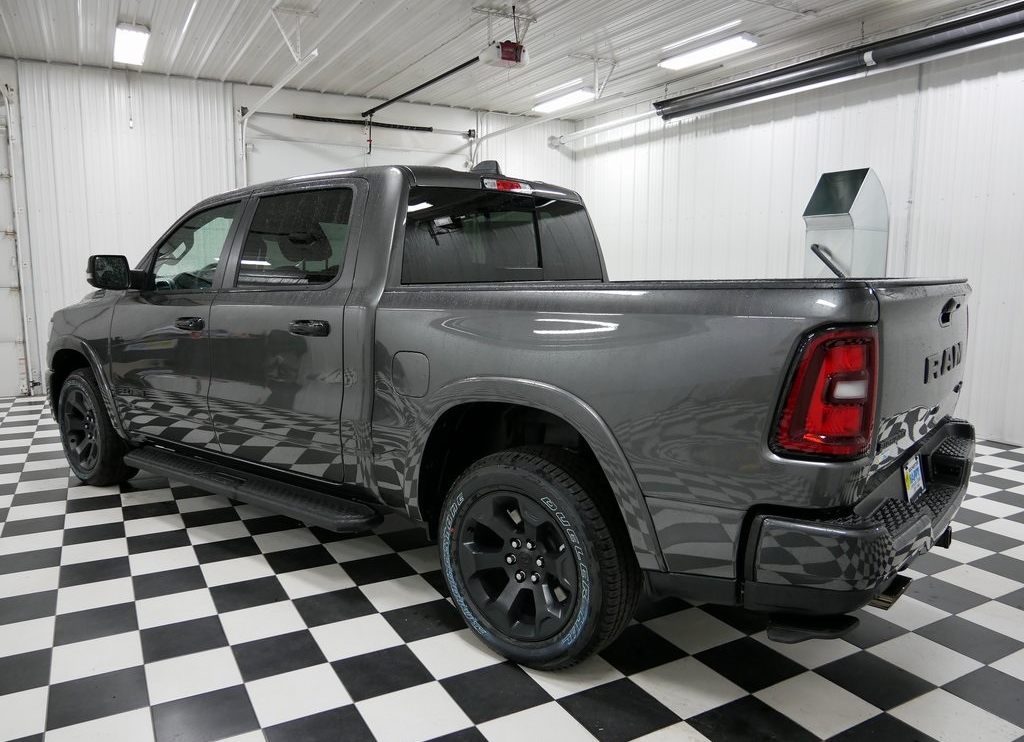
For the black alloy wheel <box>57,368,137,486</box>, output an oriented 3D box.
[{"bbox_3d":[-2.768,0.366,5.166,0.810,0.800,0.280,6,10,37],"label":"black alloy wheel"}]

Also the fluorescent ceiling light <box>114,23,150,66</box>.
[{"bbox_3d":[-3.663,-3.152,7.414,0.300,0.090,1.240,-4,9,-29],"label":"fluorescent ceiling light"}]

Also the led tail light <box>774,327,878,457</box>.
[{"bbox_3d":[0.878,0.048,2.159,0.240,0.380,0.210,6,10,37],"label":"led tail light"}]

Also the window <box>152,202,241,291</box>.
[{"bbox_3d":[-1.700,-0.671,4.135,0.740,0.460,0.050,6,-5,38],"label":"window"}]

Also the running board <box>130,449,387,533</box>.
[{"bbox_3d":[-1.438,0.606,4.051,2.120,0.075,0.240,6,10,37],"label":"running board"}]

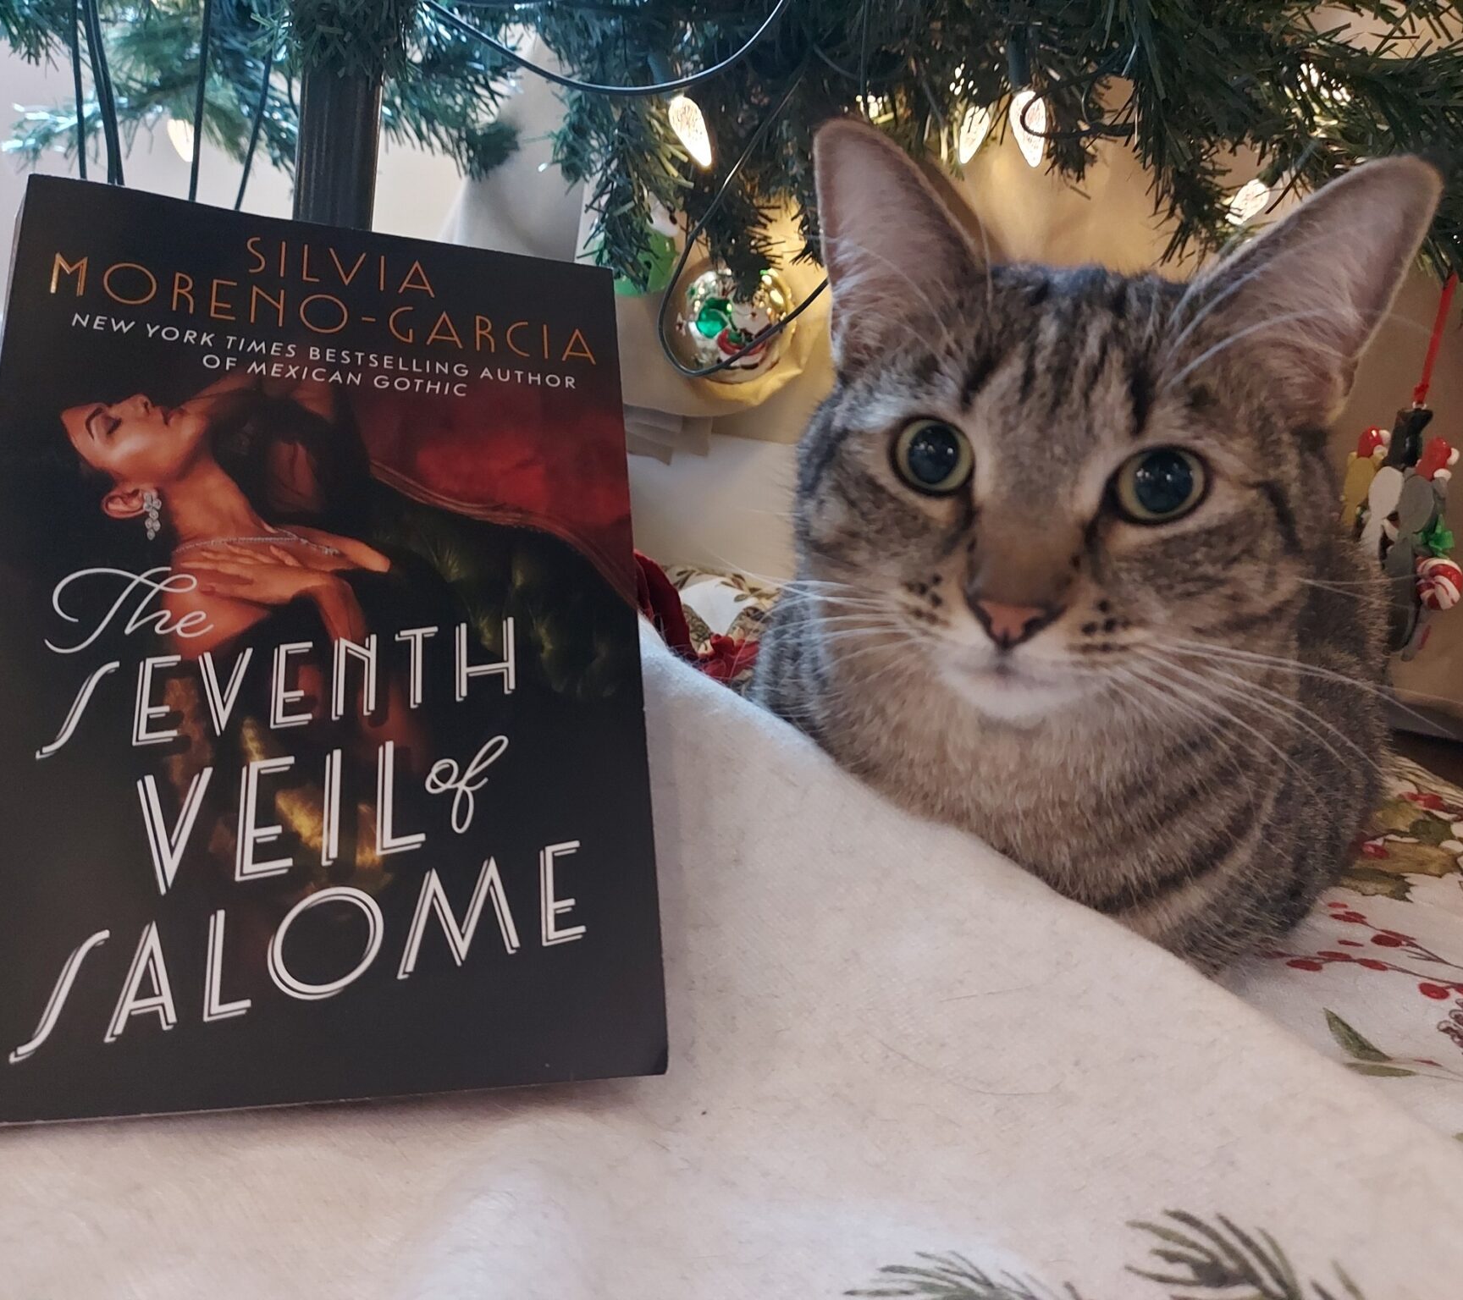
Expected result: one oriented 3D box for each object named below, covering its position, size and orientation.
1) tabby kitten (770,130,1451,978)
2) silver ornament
[{"bbox_3d":[0.116,-0.033,0.388,0.190,0.210,0.330,12,13,18],"label":"tabby kitten"},{"bbox_3d":[0.003,-0.182,0.660,0.065,0.070,0.065,7,13,-2],"label":"silver ornament"}]

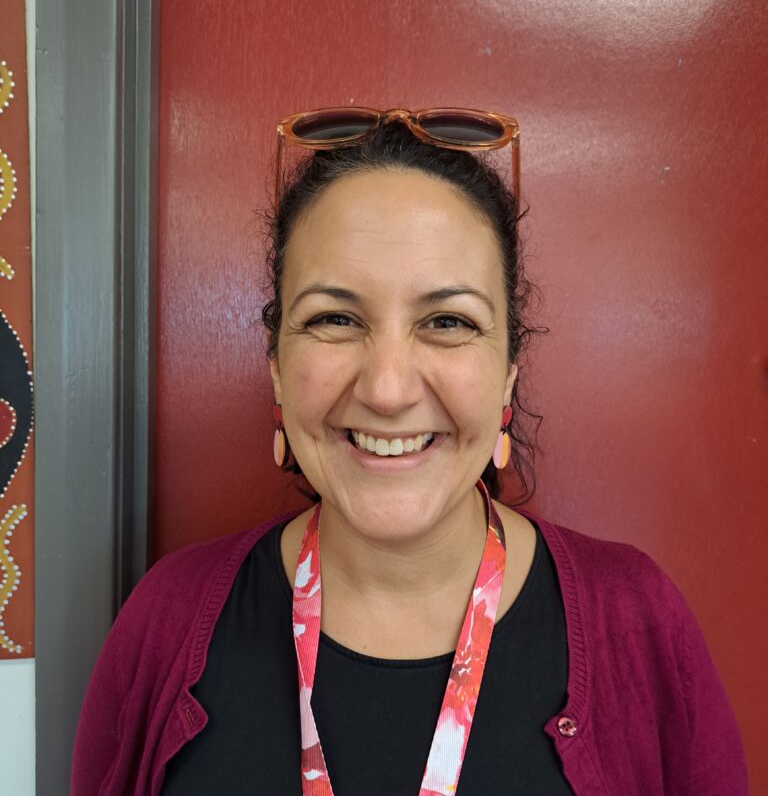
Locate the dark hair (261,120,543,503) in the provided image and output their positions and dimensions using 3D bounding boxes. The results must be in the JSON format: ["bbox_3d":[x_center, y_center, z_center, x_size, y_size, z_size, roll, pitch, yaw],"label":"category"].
[{"bbox_3d":[0.009,-0.050,0.510,0.190,0.262,0.205,1,2,0],"label":"dark hair"}]

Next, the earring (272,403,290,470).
[{"bbox_3d":[-0.070,0.026,0.480,0.013,0.043,0.005,2,2,43],"label":"earring"}]

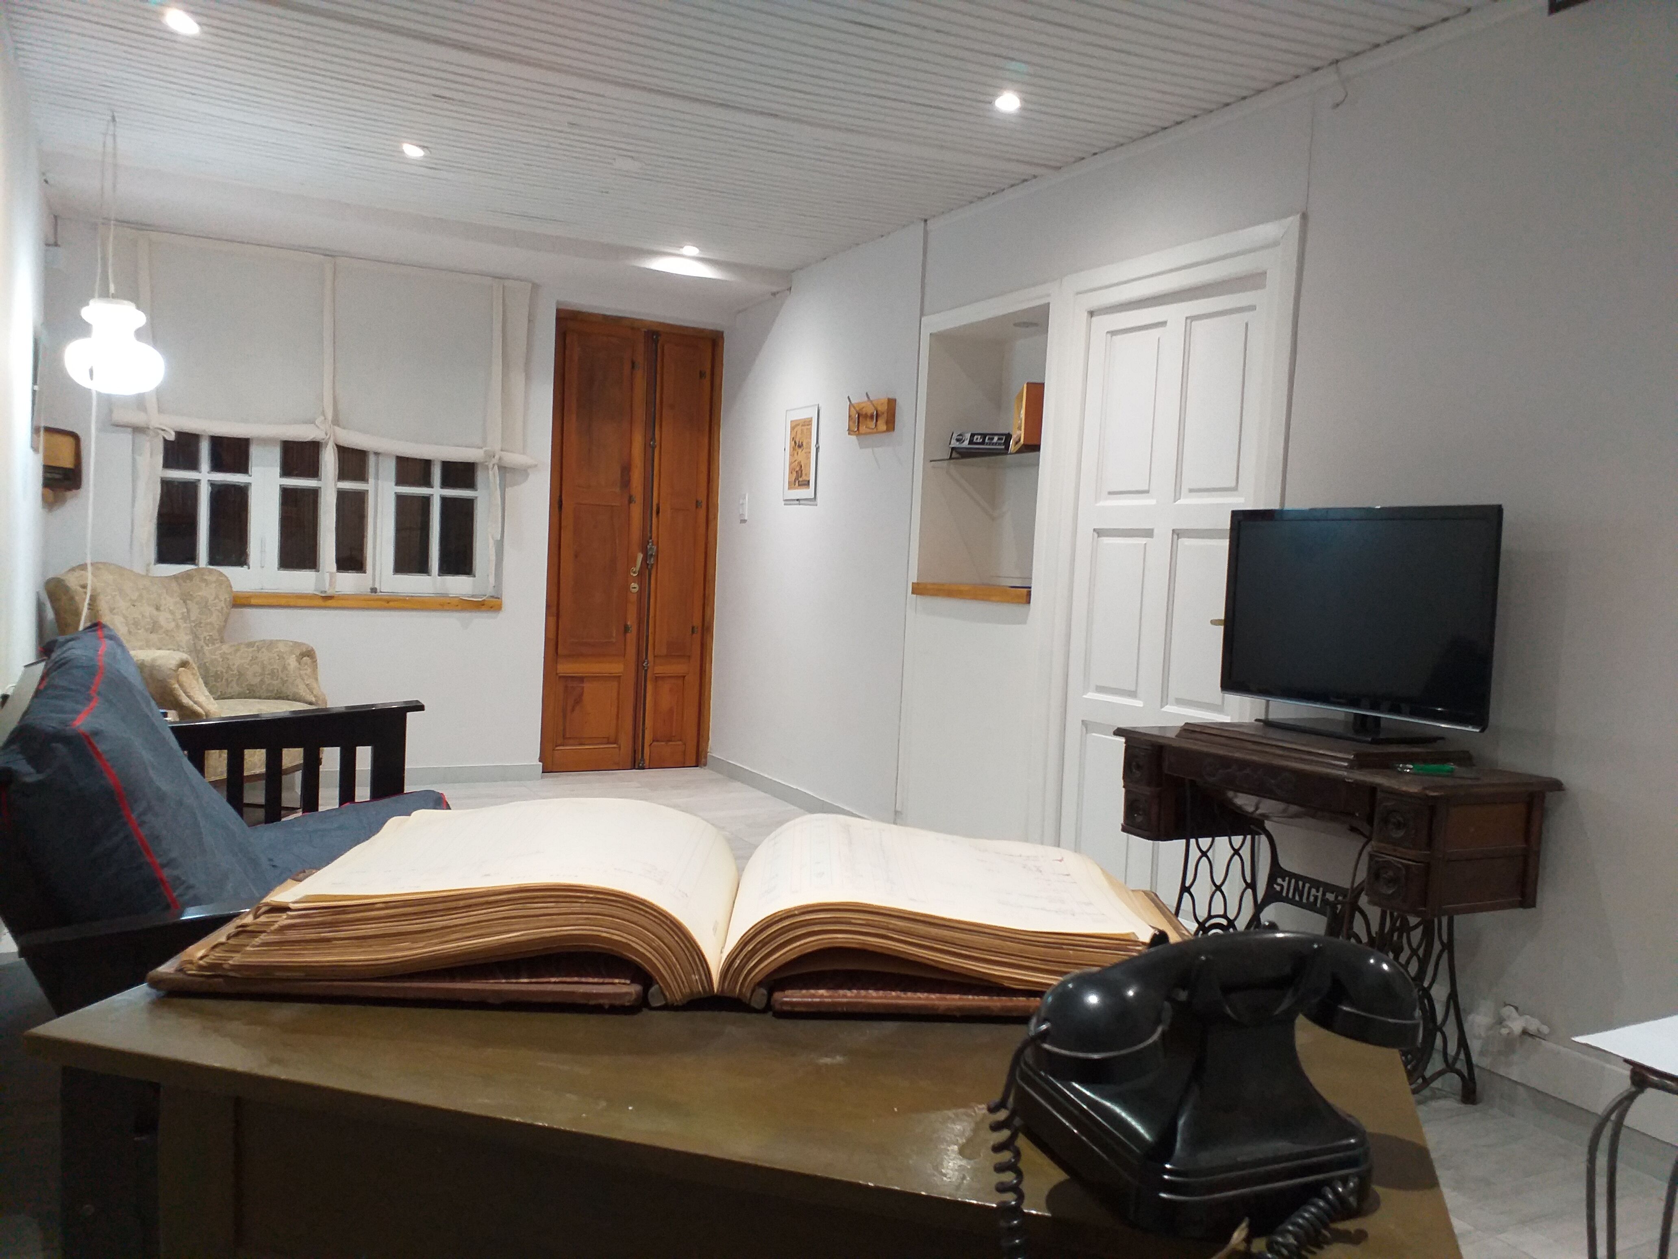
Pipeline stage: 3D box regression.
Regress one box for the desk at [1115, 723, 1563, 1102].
[{"bbox_3d":[1.089,0.644,2.884,0.460,0.778,0.891,1,4,-29],"label":"desk"}]

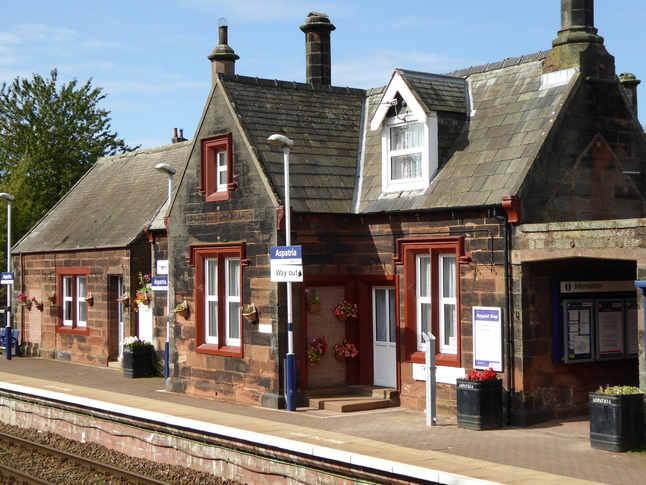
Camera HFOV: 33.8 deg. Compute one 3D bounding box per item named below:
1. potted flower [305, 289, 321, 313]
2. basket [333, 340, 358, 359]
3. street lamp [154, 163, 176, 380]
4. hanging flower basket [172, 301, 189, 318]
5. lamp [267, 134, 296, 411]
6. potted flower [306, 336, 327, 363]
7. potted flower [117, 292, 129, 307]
[{"bbox_3d":[-0.204,1.159,21.209,0.270,0.460,0.250,1,-2,-38],"label":"potted flower"},{"bbox_3d":[0.459,2.199,21.693,0.430,0.410,0.360,1,-2,-38],"label":"basket"},{"bbox_3d":[-3.722,0.764,25.063,0.520,5.330,0.260,1,-2,-38],"label":"street lamp"},{"bbox_3d":[-3.117,1.472,23.316,0.250,0.390,0.320,1,-2,-38],"label":"hanging flower basket"},{"bbox_3d":[-0.727,0.578,20.377,0.620,5.287,0.300,1,-2,-38],"label":"lamp"},{"bbox_3d":[-0.137,2.165,21.391,0.340,0.560,0.250,1,-2,-38],"label":"potted flower"},{"bbox_3d":[-5.449,1.550,28.953,0.250,0.380,0.320,1,-2,-38],"label":"potted flower"}]

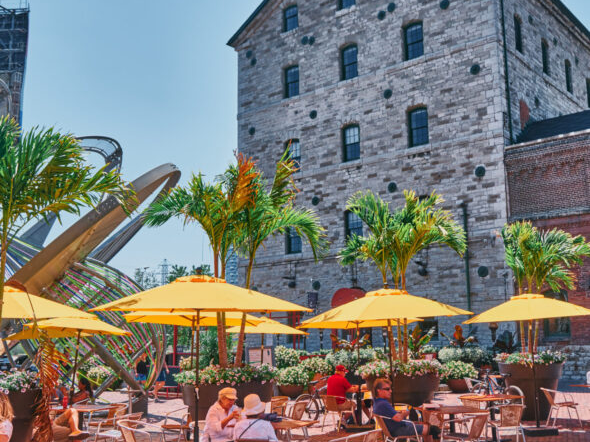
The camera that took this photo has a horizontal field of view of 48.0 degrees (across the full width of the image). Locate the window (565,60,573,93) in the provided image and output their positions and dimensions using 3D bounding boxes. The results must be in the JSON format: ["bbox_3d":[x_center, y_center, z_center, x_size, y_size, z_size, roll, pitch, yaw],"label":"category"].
[{"bbox_3d":[21.479,-11.288,51.989,0.250,2.700,1.400,-10,-15,39],"label":"window"}]

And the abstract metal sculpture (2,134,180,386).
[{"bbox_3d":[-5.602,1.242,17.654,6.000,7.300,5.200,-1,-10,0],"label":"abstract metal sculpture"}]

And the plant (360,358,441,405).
[{"bbox_3d":[1.865,3.134,11.725,1.450,1.430,1.450,-1,-10,0],"label":"plant"}]

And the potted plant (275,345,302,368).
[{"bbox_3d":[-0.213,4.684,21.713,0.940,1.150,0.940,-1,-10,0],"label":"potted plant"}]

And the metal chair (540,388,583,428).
[{"bbox_3d":[5.330,3.721,13.239,0.600,0.750,0.560,3,-11,-21],"label":"metal chair"}]

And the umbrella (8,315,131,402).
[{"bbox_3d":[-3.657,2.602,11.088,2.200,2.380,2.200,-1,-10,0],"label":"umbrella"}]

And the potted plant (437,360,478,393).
[{"bbox_3d":[5.365,5.088,21.630,1.220,1.060,1.220,-1,-10,0],"label":"potted plant"}]

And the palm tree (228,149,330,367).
[{"bbox_3d":[-0.262,0.584,10.402,1.650,3.500,1.650,-1,-11,0],"label":"palm tree"}]

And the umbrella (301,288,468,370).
[{"bbox_3d":[1.443,2.308,10.266,2.680,2.520,2.680,-1,-10,0],"label":"umbrella"}]

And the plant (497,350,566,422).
[{"bbox_3d":[5.154,3.583,14.484,1.470,1.470,1.470,-1,-10,0],"label":"plant"}]

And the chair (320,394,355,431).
[{"bbox_3d":[0.829,3.711,12.944,0.560,0.750,0.580,-10,-14,43],"label":"chair"}]

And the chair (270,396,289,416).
[{"bbox_3d":[-0.277,3.525,11.861,0.560,0.750,0.570,-6,-12,30],"label":"chair"}]

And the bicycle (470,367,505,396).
[{"bbox_3d":[4.374,3.693,14.370,0.580,1.050,1.700,3,-10,-21],"label":"bicycle"}]

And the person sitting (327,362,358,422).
[{"bbox_3d":[1.002,3.763,14.124,0.520,1.330,0.720,-12,-15,43],"label":"person sitting"}]

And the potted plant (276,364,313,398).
[{"bbox_3d":[-0.015,4.945,20.445,1.060,1.020,1.060,-1,-10,0],"label":"potted plant"}]

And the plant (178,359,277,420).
[{"bbox_3d":[-1.005,2.941,9.985,1.500,1.400,1.500,0,-11,-6],"label":"plant"}]

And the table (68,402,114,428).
[{"bbox_3d":[-3.343,3.328,10.475,0.800,0.735,0.800,-2,-10,7],"label":"table"}]

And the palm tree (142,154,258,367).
[{"bbox_3d":[-1.433,0.620,10.054,1.660,3.220,1.500,-1,-10,0],"label":"palm tree"}]

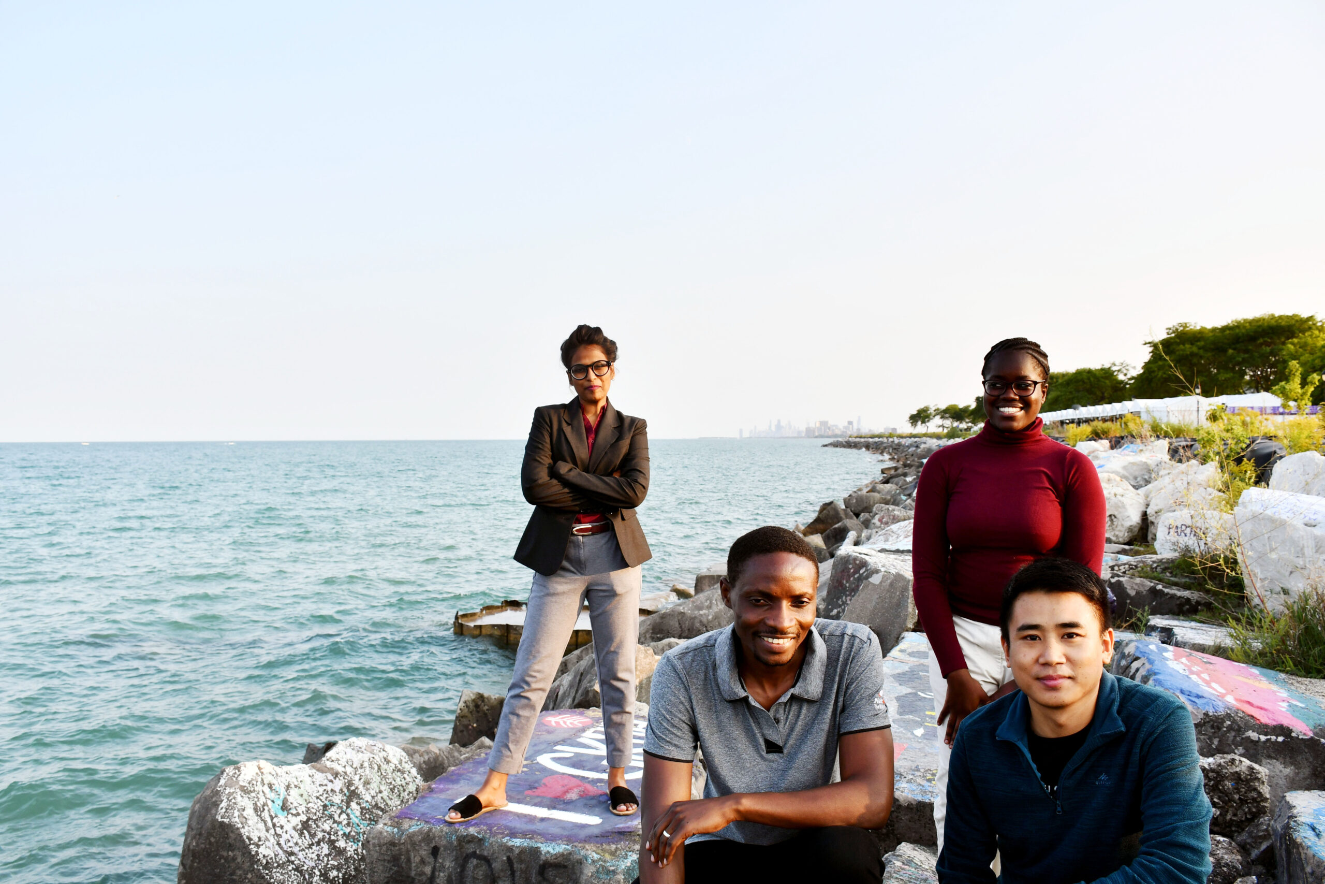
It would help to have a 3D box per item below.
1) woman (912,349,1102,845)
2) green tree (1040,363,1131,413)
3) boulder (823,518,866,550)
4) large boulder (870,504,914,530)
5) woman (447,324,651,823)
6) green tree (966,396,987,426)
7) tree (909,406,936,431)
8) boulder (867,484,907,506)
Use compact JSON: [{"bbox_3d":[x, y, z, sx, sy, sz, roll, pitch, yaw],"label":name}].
[{"bbox_3d":[0.851,0.555,2.450,0.480,1.620,0.320,0,0,19],"label":"woman"},{"bbox_3d":[63.835,-7.260,150.000,14.000,9.500,12.000,0,0,0],"label":"green tree"},{"bbox_3d":[3.181,1.612,17.300,0.780,0.600,0.750,0,0,14],"label":"boulder"},{"bbox_3d":[4.191,1.396,18.000,0.900,0.600,0.800,0,0,14],"label":"large boulder"},{"bbox_3d":[-0.360,0.400,3.250,0.640,1.600,0.420,0,0,-3],"label":"woman"},{"bbox_3d":[56.972,-5.192,175.000,6.500,6.000,6.000,0,0,0],"label":"green tree"},{"bbox_3d":[52.089,-4.684,200.000,5.800,5.700,5.500,0,0,0],"label":"tree"},{"bbox_3d":[5.500,1.339,24.500,1.100,0.700,0.950,0,0,14],"label":"boulder"}]

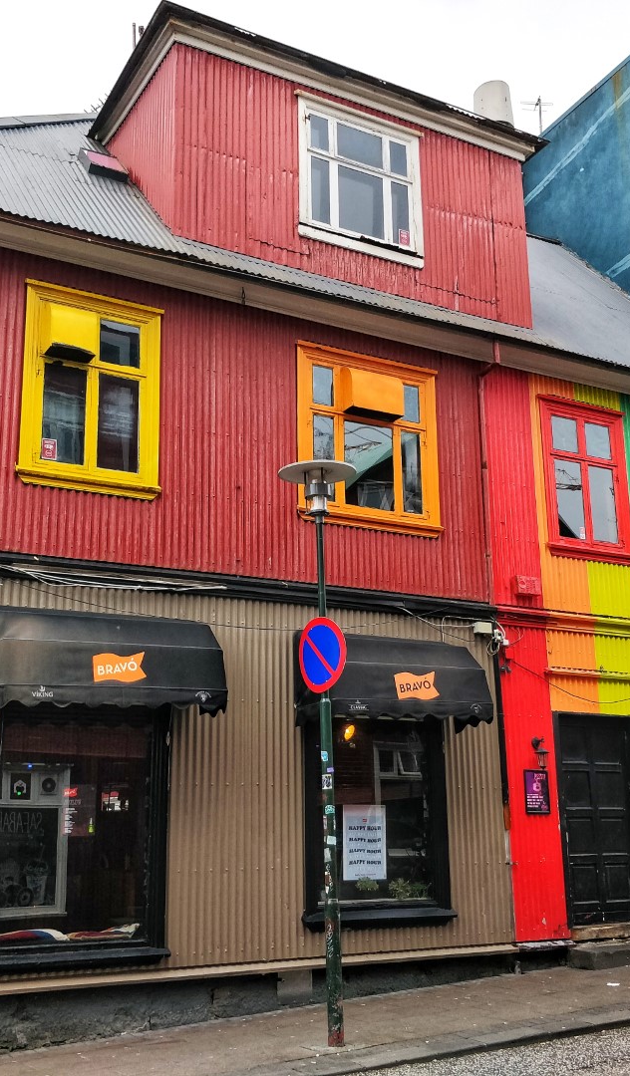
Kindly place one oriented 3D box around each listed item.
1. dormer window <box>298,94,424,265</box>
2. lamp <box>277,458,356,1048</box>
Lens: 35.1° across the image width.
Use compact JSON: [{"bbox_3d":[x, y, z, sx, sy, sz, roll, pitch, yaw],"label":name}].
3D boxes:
[{"bbox_3d":[0.553,-4.116,11.477,1.642,1.745,0.150,7,-15,-28],"label":"dormer window"},{"bbox_3d":[0.051,1.610,8.096,0.780,4.630,0.780,0,-15,0],"label":"lamp"}]

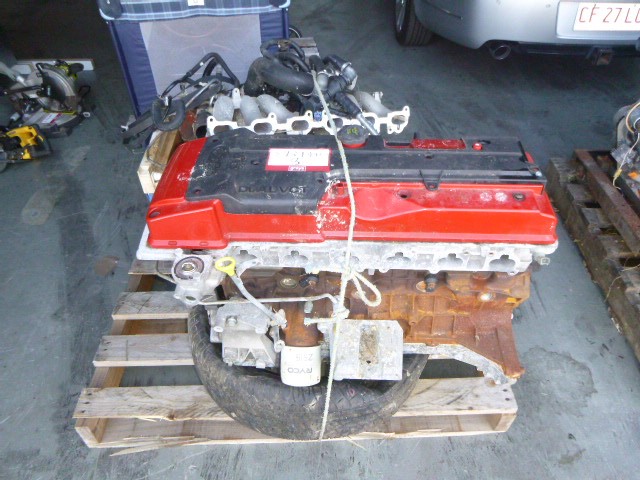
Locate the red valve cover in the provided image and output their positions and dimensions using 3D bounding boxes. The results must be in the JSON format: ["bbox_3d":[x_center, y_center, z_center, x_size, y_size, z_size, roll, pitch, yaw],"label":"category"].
[{"bbox_3d":[0.064,-0.115,0.962,0.790,0.117,0.262,1,44,2],"label":"red valve cover"}]

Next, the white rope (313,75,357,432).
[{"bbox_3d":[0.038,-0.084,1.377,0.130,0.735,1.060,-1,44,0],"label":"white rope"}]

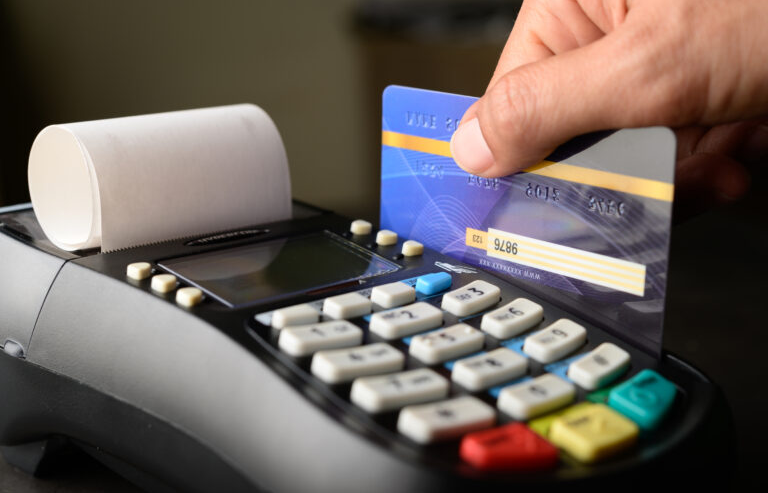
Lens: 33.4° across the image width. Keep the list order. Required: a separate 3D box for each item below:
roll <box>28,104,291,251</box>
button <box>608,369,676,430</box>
[{"bbox_3d":[-0.055,-0.018,0.320,0.058,0.030,0.032,-12,18,-43],"label":"roll"},{"bbox_3d":[0.050,0.029,0.244,0.009,0.004,0.015,21,25,32],"label":"button"}]

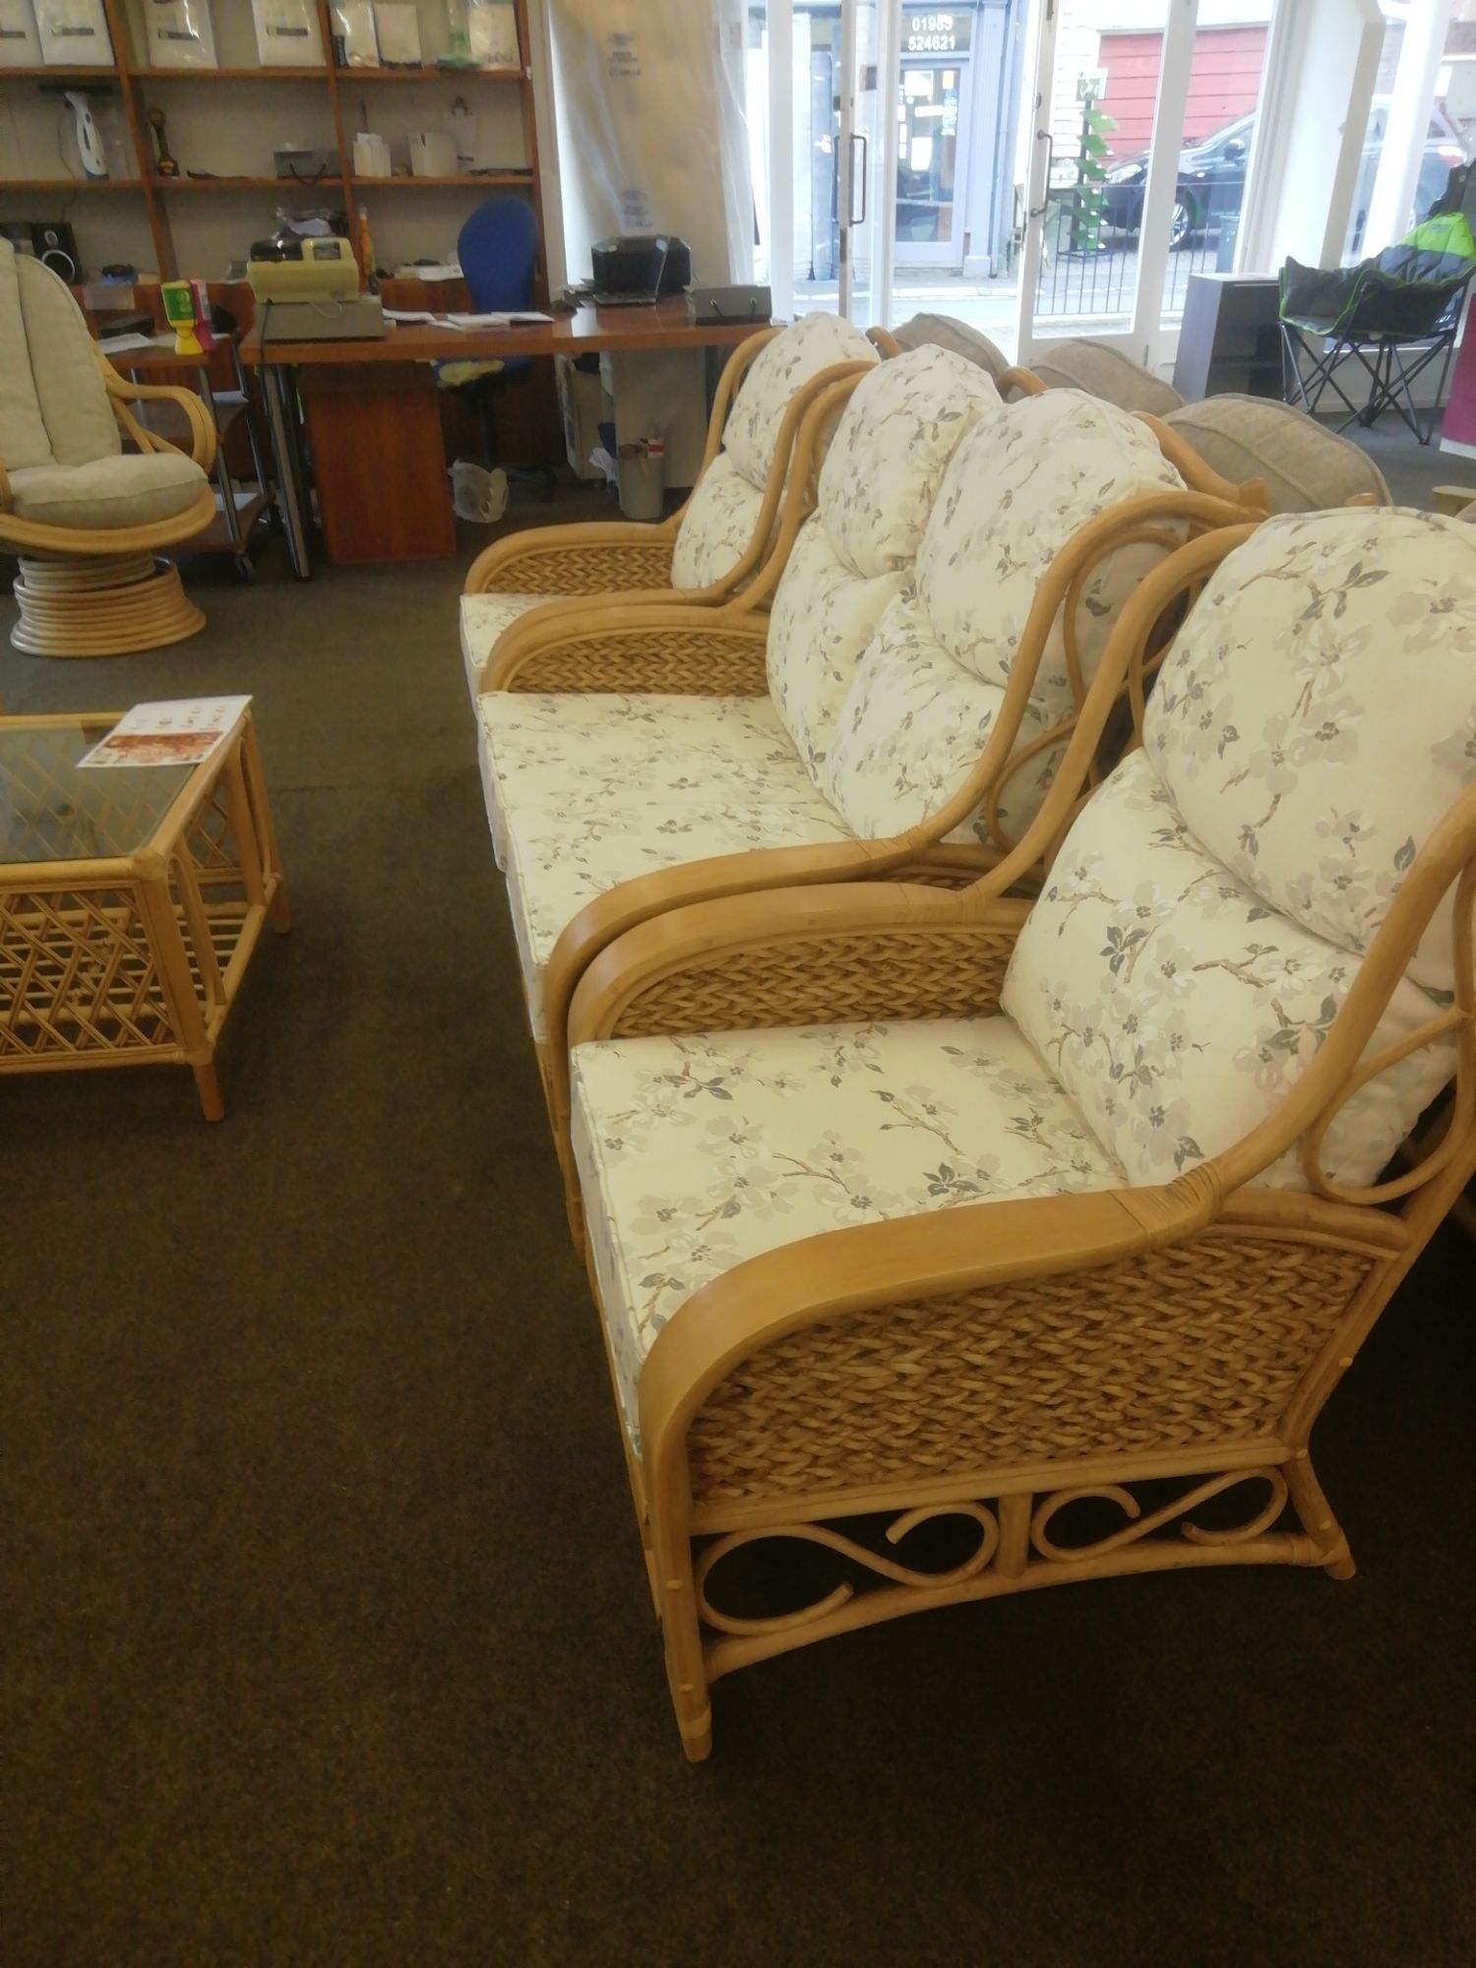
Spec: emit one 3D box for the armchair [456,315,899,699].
[{"bbox_3d":[-0.155,-0.857,3.203,0.910,1.070,0.685,-8,32,-11],"label":"armchair"}]

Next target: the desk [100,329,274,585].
[{"bbox_3d":[-2.082,-1.960,5.507,0.500,0.740,0.620,-5,31,-5],"label":"desk"}]

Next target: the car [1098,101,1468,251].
[{"bbox_3d":[6.544,-10.020,18.252,4.300,1.500,1.800,1,31,4],"label":"car"}]

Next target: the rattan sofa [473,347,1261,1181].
[{"bbox_3d":[0.076,-0.397,2.428,0.910,1.100,1.209,-7,31,-10],"label":"rattan sofa"}]

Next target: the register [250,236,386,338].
[{"bbox_3d":[-1.528,-2.556,5.429,0.420,0.320,0.420,-5,31,-5],"label":"register"}]

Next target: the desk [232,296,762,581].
[{"bbox_3d":[-0.860,-2.167,5.792,1.820,0.750,0.950,-5,31,-5],"label":"desk"}]

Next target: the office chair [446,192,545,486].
[{"bbox_3d":[-1.079,-2.677,6.279,0.580,1.140,0.600,17,35,28],"label":"office chair"}]

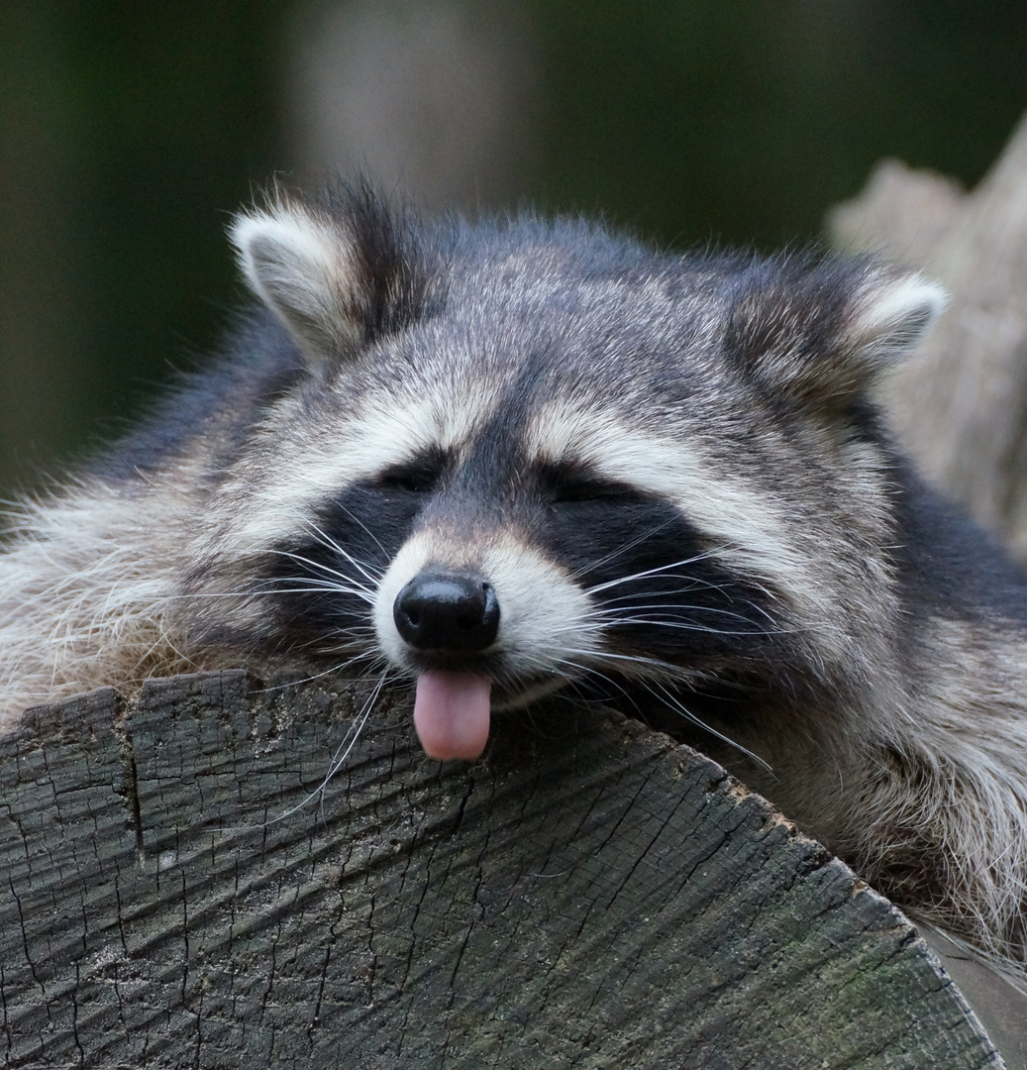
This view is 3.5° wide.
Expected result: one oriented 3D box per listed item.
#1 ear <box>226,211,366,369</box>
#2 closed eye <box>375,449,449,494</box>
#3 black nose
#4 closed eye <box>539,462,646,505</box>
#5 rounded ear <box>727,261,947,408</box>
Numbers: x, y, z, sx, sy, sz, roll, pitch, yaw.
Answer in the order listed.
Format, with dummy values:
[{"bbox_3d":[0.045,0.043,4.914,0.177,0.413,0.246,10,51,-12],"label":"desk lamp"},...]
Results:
[{"bbox_3d":[-0.056,-0.064,4.335,0.036,0.042,0.028,-1,5,23],"label":"ear"},{"bbox_3d":[-0.026,-0.016,4.272,0.020,0.011,0.010,8,9,23],"label":"closed eye"},{"bbox_3d":[-0.017,0.019,4.212,0.026,0.021,0.020,6,9,15],"label":"black nose"},{"bbox_3d":[0.020,-0.013,4.260,0.025,0.011,0.011,5,9,3],"label":"closed eye"},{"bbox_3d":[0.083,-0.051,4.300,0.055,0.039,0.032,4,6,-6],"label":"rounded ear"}]

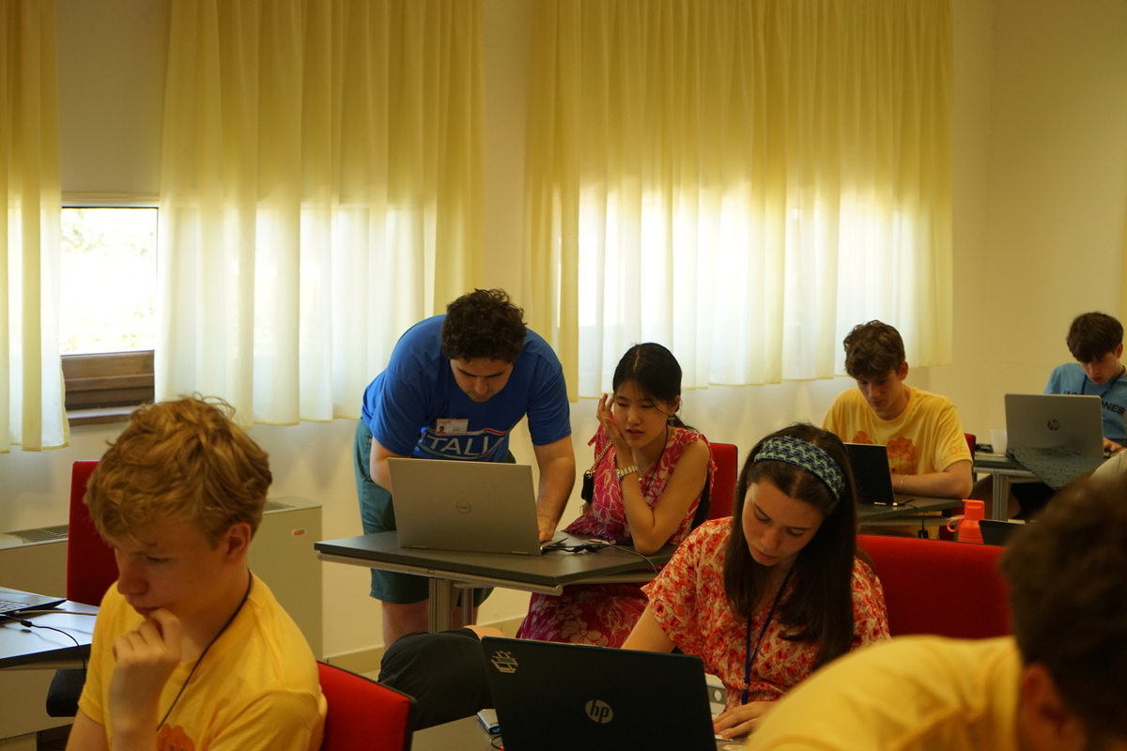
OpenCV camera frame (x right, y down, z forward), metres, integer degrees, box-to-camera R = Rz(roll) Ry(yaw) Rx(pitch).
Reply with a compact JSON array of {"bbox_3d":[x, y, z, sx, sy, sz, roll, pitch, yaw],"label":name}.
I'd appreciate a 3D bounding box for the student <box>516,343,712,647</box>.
[{"bbox_3d":[0.165,0.519,5.197,0.460,1.210,0.740,3,5,40],"label":"student"}]

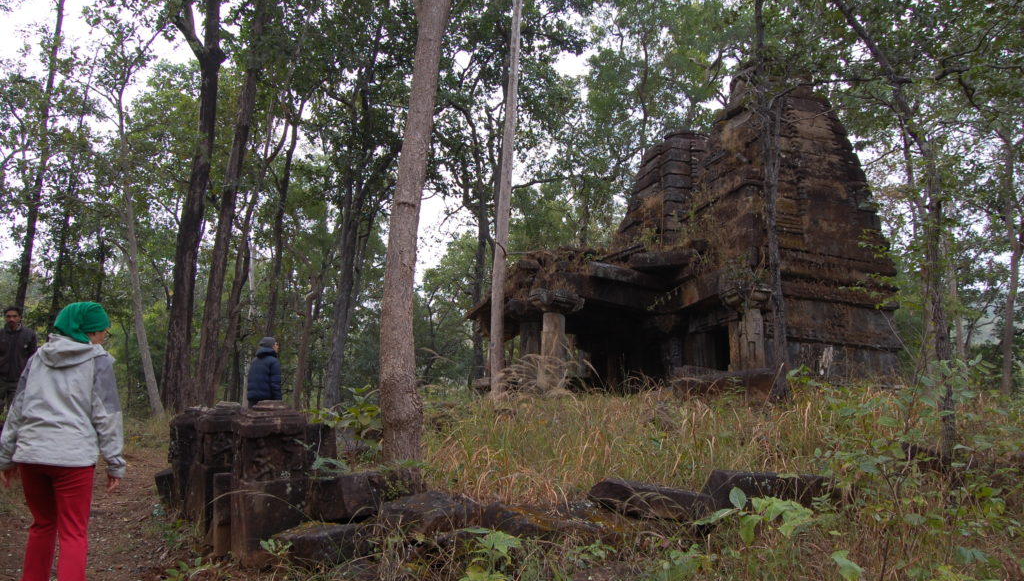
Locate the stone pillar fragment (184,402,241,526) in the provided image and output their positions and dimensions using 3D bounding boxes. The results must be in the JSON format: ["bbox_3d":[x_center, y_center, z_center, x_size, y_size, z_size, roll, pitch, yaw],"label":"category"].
[{"bbox_3d":[-2.430,1.470,6.500,0.500,1.040,0.480,7,-10,-30],"label":"stone pillar fragment"}]

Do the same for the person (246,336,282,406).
[{"bbox_3d":[-3.515,1.506,10.900,0.550,1.720,0.380,-3,-10,30],"label":"person"}]

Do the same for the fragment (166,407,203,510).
[{"bbox_3d":[-2.970,1.570,7.250,0.480,0.960,0.460,7,-10,-30],"label":"fragment"}]

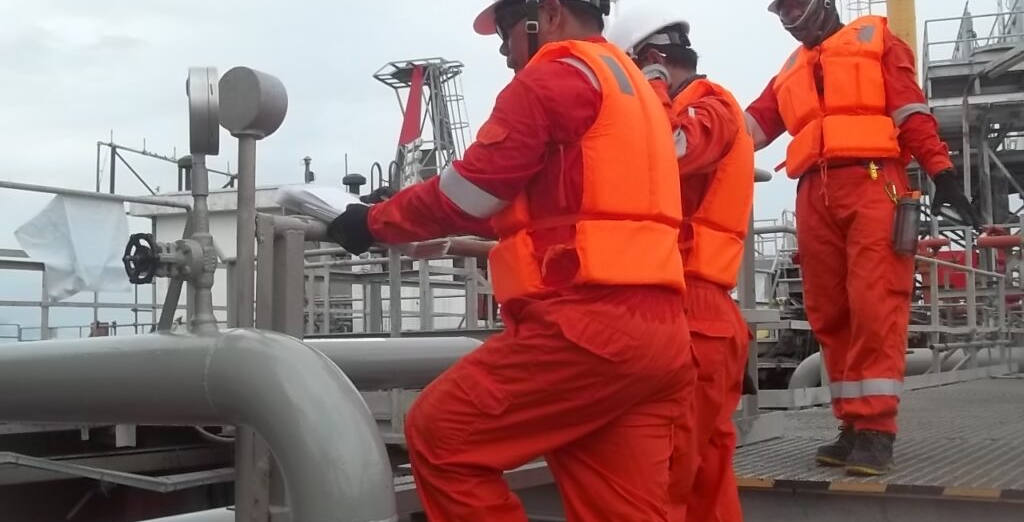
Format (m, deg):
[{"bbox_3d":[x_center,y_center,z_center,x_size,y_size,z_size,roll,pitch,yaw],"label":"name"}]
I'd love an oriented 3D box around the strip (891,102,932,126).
[{"bbox_3d":[1.321,-0.484,3.520,0.140,0.052,0.135,-19,-4,19],"label":"strip"}]

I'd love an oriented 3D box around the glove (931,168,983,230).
[{"bbox_3d":[1.416,-0.200,3.400,0.120,0.190,0.090,-31,-6,10],"label":"glove"}]

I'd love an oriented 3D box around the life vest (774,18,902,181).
[{"bbox_3d":[1.082,-0.545,3.530,0.380,0.525,0.260,-5,2,45],"label":"life vest"}]

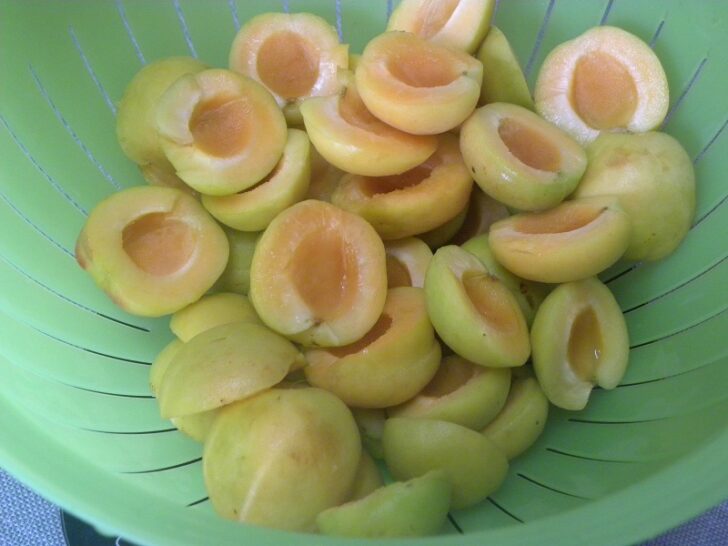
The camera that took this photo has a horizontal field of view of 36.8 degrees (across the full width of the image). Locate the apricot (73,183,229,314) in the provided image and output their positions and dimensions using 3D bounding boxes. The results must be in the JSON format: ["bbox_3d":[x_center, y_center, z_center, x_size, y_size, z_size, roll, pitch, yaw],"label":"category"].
[{"bbox_3d":[-0.068,-0.003,0.343,0.047,0.023,0.043,-18,70,-38],"label":"apricot"}]

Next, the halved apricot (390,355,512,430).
[{"bbox_3d":[0.030,0.042,0.360,0.043,0.021,0.040,-23,27,1],"label":"halved apricot"}]

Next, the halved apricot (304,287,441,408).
[{"bbox_3d":[0.006,0.028,0.355,0.044,0.024,0.042,-22,27,0],"label":"halved apricot"}]

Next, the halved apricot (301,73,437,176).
[{"bbox_3d":[0.001,-0.044,0.355,0.048,0.020,0.046,15,36,-4],"label":"halved apricot"}]

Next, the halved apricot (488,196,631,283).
[{"bbox_3d":[0.065,-0.009,0.360,0.045,0.021,0.043,-13,16,1],"label":"halved apricot"}]

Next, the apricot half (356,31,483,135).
[{"bbox_3d":[0.018,-0.059,0.365,0.043,0.022,0.049,-11,38,-18],"label":"apricot half"}]

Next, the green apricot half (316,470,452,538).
[{"bbox_3d":[0.009,0.078,0.340,0.043,0.040,0.021,-22,92,0],"label":"green apricot half"}]

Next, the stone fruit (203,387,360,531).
[{"bbox_3d":[-0.026,0.057,0.328,0.048,0.024,0.048,0,83,1],"label":"stone fruit"}]

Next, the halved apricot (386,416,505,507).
[{"bbox_3d":[0.021,0.057,0.306,0.038,0.043,0.019,17,74,0],"label":"halved apricot"}]

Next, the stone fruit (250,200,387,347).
[{"bbox_3d":[-0.015,0.002,0.342,0.042,0.022,0.044,1,78,-5],"label":"stone fruit"}]

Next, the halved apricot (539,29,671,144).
[{"bbox_3d":[0.081,-0.062,0.373,0.044,0.021,0.042,17,96,10],"label":"halved apricot"}]

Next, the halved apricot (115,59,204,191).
[{"bbox_3d":[-0.055,-0.050,0.354,0.045,0.021,0.046,-32,95,-31],"label":"halved apricot"}]

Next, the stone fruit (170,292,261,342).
[{"bbox_3d":[-0.044,0.020,0.355,0.043,0.023,0.042,-2,49,2],"label":"stone fruit"}]

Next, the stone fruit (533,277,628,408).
[{"bbox_3d":[0.067,0.023,0.357,0.039,0.021,0.043,3,85,-45],"label":"stone fruit"}]

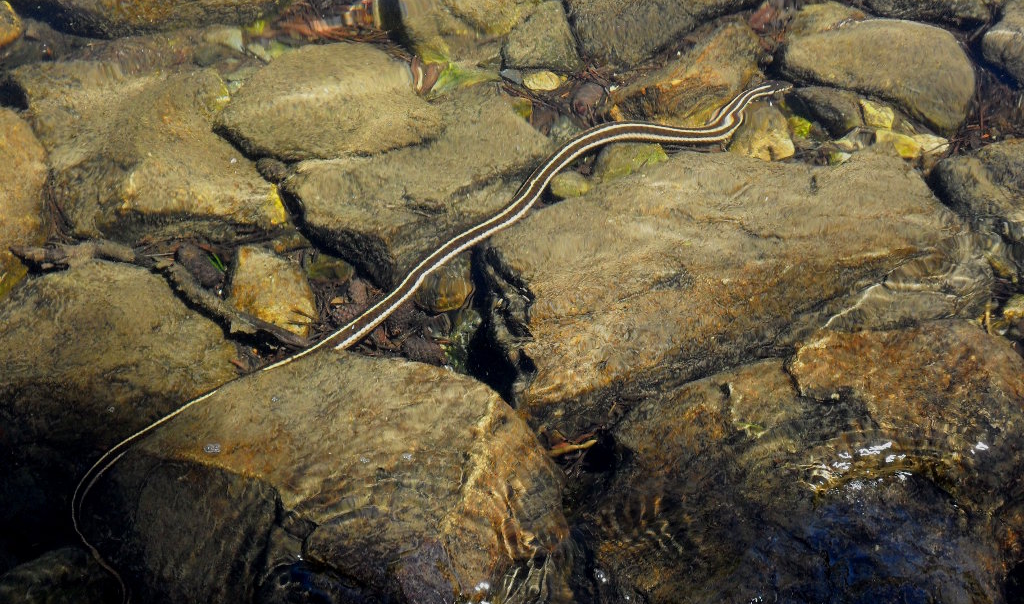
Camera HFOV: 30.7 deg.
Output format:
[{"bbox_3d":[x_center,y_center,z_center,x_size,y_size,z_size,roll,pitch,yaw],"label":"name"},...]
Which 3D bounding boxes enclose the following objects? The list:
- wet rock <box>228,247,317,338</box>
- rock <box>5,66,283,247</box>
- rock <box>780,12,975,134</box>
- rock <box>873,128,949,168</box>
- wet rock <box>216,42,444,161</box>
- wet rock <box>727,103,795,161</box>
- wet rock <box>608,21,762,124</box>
[{"bbox_3d":[-0.205,-0.009,1.601,0.064,0.050,0.094,14,47,14],"label":"wet rock"},{"bbox_3d":[-0.340,-0.141,1.747,0.254,0.120,0.193,9,46,8],"label":"rock"},{"bbox_3d":[0.352,-0.220,1.798,0.184,0.090,0.123,9,46,8],"label":"rock"},{"bbox_3d":[0.368,-0.142,1.720,0.069,0.027,0.038,11,46,11],"label":"rock"},{"bbox_3d":[-0.174,-0.193,1.785,0.218,0.080,0.133,4,45,4],"label":"wet rock"},{"bbox_3d":[0.232,-0.161,1.739,0.062,0.045,0.065,0,45,0],"label":"wet rock"},{"bbox_3d":[0.170,-0.227,1.819,0.156,0.070,0.107,-18,48,-17],"label":"wet rock"}]

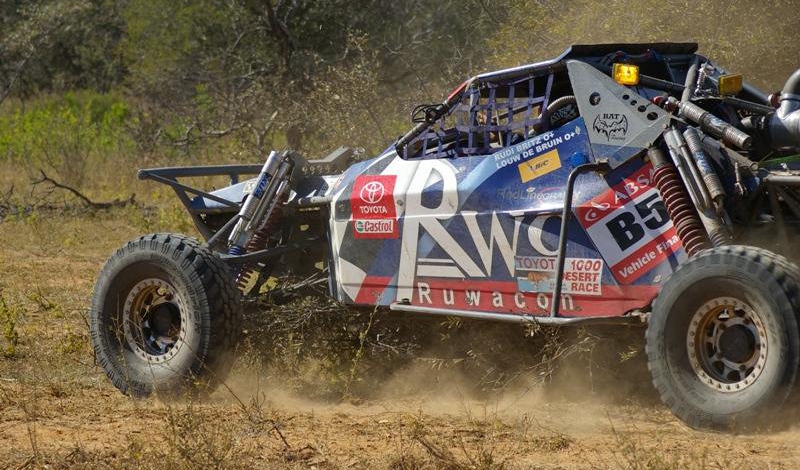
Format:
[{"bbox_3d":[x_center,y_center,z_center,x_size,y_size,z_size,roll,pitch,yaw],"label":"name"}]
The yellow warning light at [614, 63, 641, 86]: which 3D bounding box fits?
[{"bbox_3d":[1.036,-0.734,18.265,0.060,0.090,0.145,1,3,38],"label":"yellow warning light"}]

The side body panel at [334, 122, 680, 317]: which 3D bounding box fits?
[{"bbox_3d":[0.486,-0.091,18.622,1.920,0.890,0.280,1,3,38],"label":"side body panel"}]

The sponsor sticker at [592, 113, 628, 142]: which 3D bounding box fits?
[{"bbox_3d":[0.959,-0.490,18.209,0.195,0.125,0.008,1,-7,38],"label":"sponsor sticker"}]

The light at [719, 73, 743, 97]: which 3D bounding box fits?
[{"bbox_3d":[1.565,-0.713,18.931,0.060,0.090,0.145,1,3,38],"label":"light"}]

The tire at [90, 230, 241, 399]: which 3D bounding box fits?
[{"bbox_3d":[-1.124,0.400,19.270,0.790,0.790,0.260,2,3,39],"label":"tire"}]

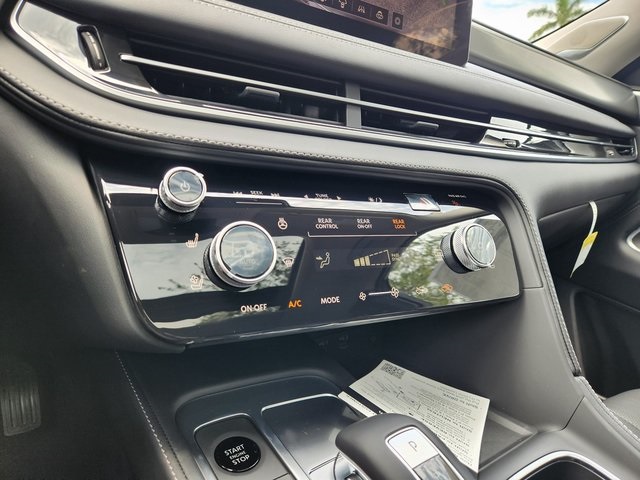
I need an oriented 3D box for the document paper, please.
[{"bbox_3d":[0.091,0.150,0.388,0.117,0.015,0.117,19,15,24],"label":"document paper"}]

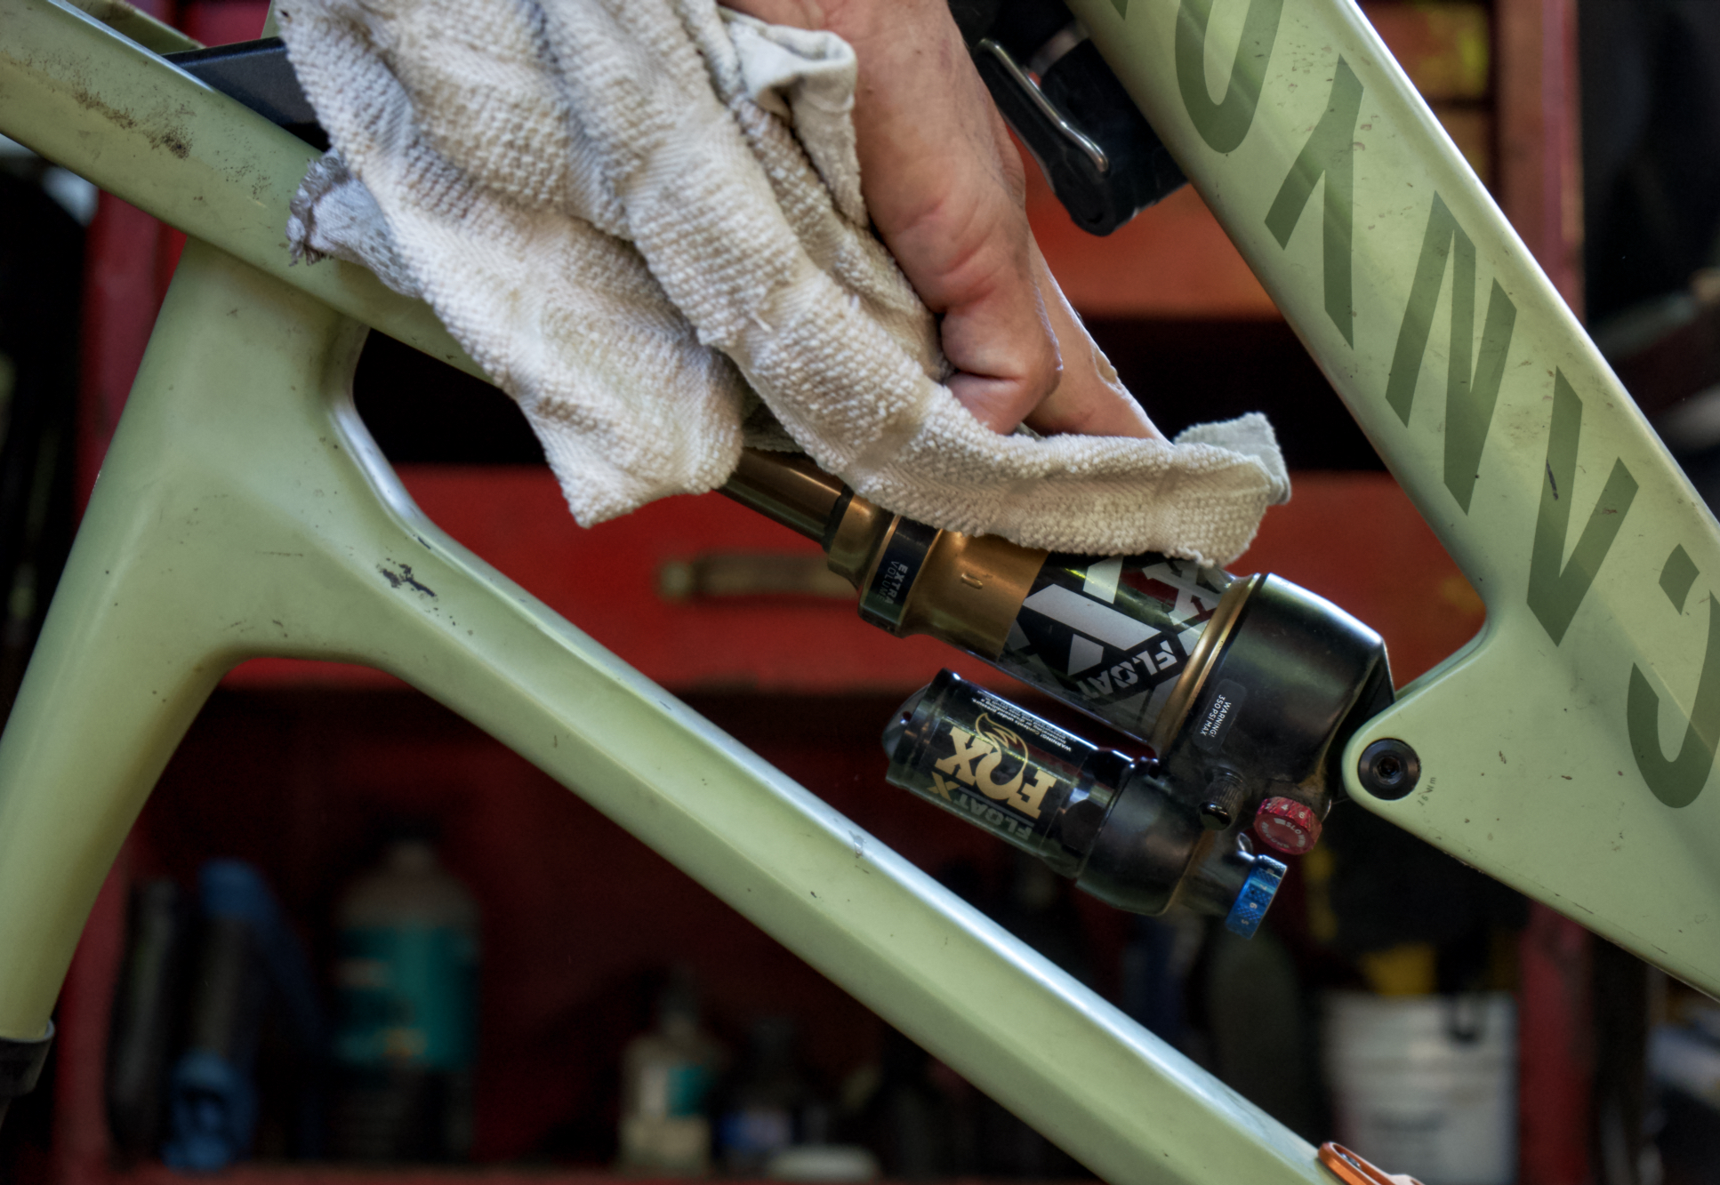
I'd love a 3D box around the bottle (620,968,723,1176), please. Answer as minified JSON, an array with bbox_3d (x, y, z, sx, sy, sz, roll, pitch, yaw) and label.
[{"bbox_3d":[-0.102,0.256,1.590,0.050,0.108,0.050,1,-3,-6],"label":"bottle"}]

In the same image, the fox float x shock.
[{"bbox_3d":[0.027,0.006,0.768,0.240,0.089,0.056,26,0,7],"label":"fox float x shock"}]

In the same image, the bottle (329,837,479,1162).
[{"bbox_3d":[-0.249,0.221,1.620,0.078,0.183,0.078,0,-3,0],"label":"bottle"}]

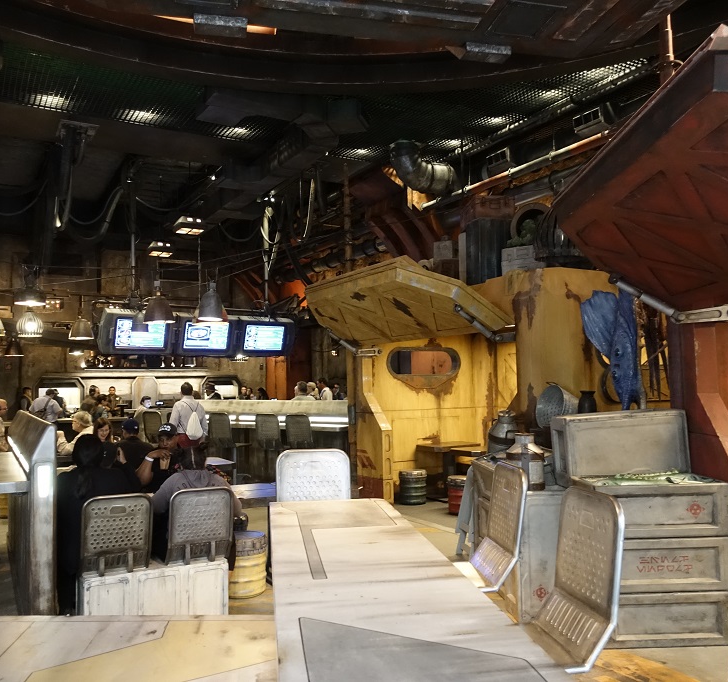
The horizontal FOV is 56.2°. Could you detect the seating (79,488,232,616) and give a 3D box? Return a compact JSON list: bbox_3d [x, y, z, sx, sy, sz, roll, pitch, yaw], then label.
[{"bbox_3d":[-1.589,1.637,5.249,1.053,1.060,0.560,0,-3,-19],"label":"seating"}]

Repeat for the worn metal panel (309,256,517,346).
[{"bbox_3d":[0.298,-0.440,8.774,1.300,0.260,3.300,36,-20,-21],"label":"worn metal panel"}]

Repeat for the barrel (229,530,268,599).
[{"bbox_3d":[-0.989,1.786,5.484,0.430,0.440,0.430,1,-5,-10],"label":"barrel"}]

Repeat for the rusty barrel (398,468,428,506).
[{"bbox_3d":[0.705,2.107,9.929,0.405,0.470,0.405,-2,-3,4],"label":"rusty barrel"}]

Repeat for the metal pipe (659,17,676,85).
[{"bbox_3d":[2.753,-2.648,6.200,0.150,0.680,0.150,-3,-3,25],"label":"metal pipe"}]

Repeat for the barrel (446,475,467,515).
[{"bbox_3d":[1.318,2.055,9.166,0.405,0.470,0.405,-2,-3,8],"label":"barrel"}]

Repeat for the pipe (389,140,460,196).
[{"bbox_3d":[1.044,-2.865,11.400,1.200,0.760,0.500,3,-6,-33],"label":"pipe"}]

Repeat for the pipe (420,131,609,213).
[{"bbox_3d":[2.090,-2.519,10.513,0.100,0.100,4.152,3,-5,-32],"label":"pipe"}]

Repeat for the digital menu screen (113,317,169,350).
[{"bbox_3d":[-4.346,-0.136,13.300,1.050,0.630,0.100,3,8,-35],"label":"digital menu screen"}]

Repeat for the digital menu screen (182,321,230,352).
[{"bbox_3d":[-3.243,-0.103,14.050,1.030,0.630,0.100,3,8,-35],"label":"digital menu screen"}]

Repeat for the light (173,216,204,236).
[{"bbox_3d":[-3.129,-2.056,12.200,0.490,0.280,0.450,0,-3,-26],"label":"light"}]

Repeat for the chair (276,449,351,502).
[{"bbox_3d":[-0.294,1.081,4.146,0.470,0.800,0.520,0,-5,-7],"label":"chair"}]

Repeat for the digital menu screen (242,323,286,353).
[{"bbox_3d":[-2.084,-0.072,14.140,0.980,0.580,0.120,1,12,-35],"label":"digital menu screen"}]

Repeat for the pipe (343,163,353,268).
[{"bbox_3d":[-0.256,-1.939,10.800,0.110,1.850,0.110,3,-6,-33],"label":"pipe"}]

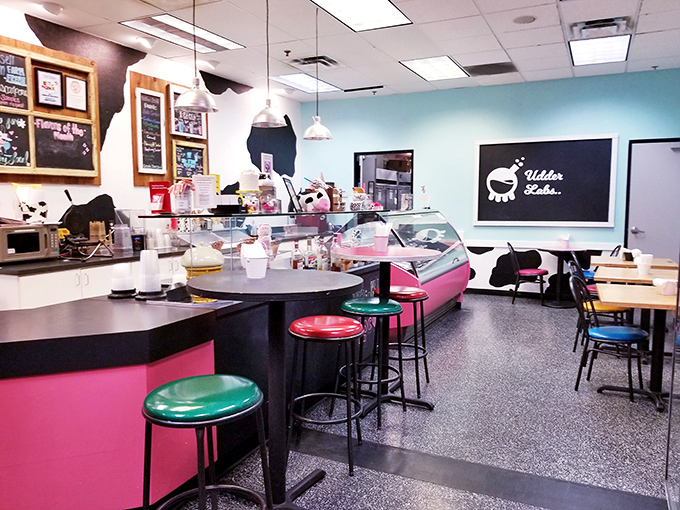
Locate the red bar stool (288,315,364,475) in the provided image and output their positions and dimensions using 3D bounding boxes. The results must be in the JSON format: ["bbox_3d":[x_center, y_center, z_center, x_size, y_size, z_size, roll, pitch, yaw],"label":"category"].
[{"bbox_3d":[-0.063,0.728,2.746,0.410,0.780,0.410,1,6,10],"label":"red bar stool"}]

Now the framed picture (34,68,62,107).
[{"bbox_3d":[-2.632,-1.503,4.634,0.025,0.330,0.265,3,7,26],"label":"framed picture"}]

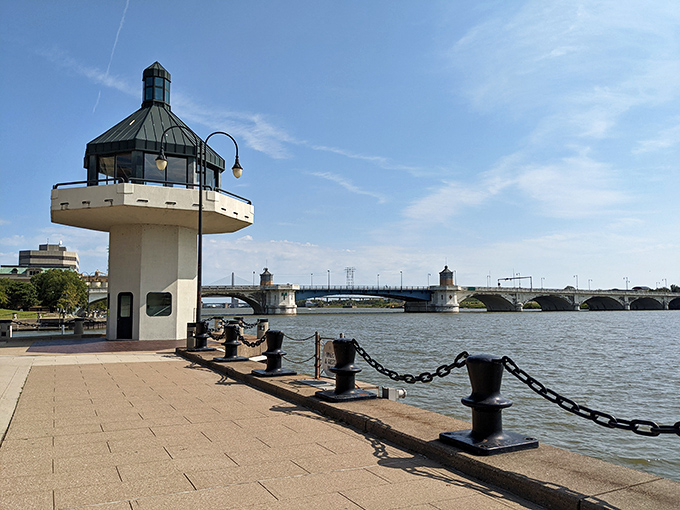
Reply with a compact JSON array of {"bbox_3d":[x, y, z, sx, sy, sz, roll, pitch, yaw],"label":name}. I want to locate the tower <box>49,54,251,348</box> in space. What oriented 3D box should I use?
[{"bbox_3d":[-9.270,-2.943,26.627,9.055,14.039,9.055,-2,-6,17],"label":"tower"}]

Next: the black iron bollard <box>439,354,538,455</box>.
[{"bbox_3d":[1.521,1.497,5.504,0.694,0.878,0.694,3,-6,-28],"label":"black iron bollard"}]

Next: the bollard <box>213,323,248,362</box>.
[{"bbox_3d":[-2.769,2.246,13.515,0.694,0.878,0.694,3,-6,-28],"label":"bollard"}]

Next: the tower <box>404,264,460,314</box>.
[{"bbox_3d":[38.480,14.899,225.303,14.500,19.600,18.000,3,-6,-30],"label":"tower"}]

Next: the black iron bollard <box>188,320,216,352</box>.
[{"bbox_3d":[-4.242,2.510,16.341,0.694,0.878,0.694,3,-6,-28],"label":"black iron bollard"}]

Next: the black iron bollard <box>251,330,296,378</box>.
[{"bbox_3d":[-1.340,1.992,10.796,0.694,0.878,0.694,3,-6,-28],"label":"black iron bollard"}]

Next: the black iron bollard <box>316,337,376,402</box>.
[{"bbox_3d":[0.079,1.748,8.190,0.694,0.878,0.694,3,-6,-28],"label":"black iron bollard"}]

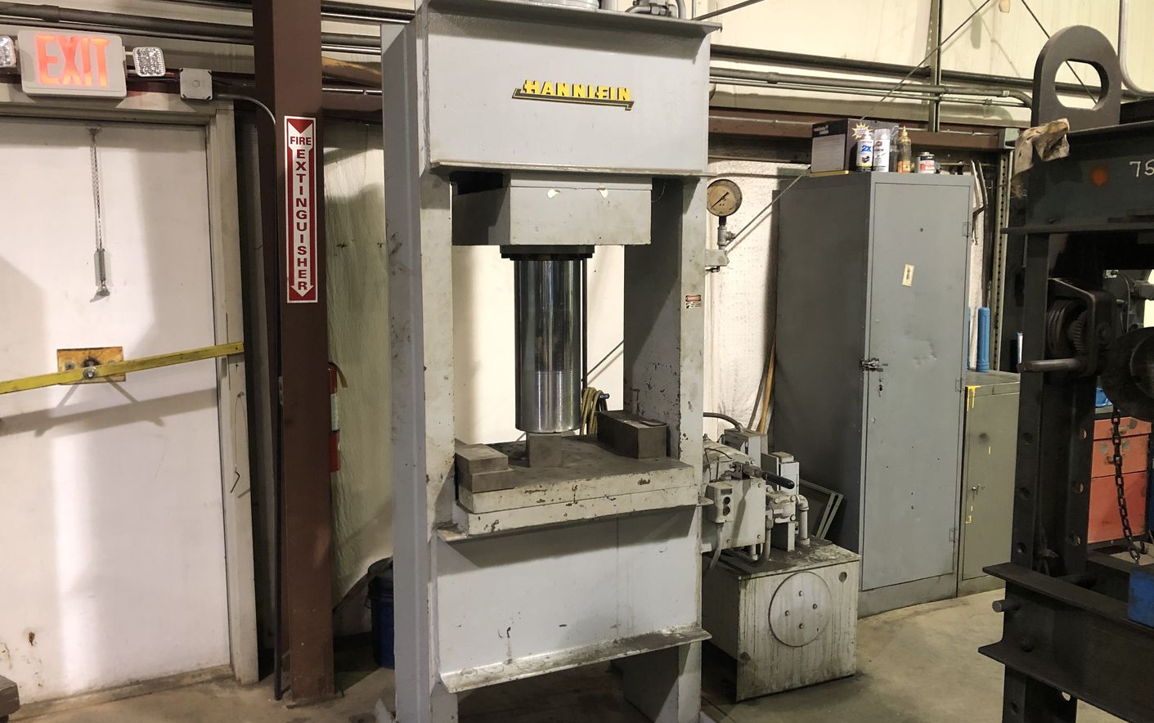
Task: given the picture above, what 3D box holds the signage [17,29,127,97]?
[{"bbox_3d":[-1.690,-0.991,3.125,0.305,0.195,0.050,-3,7,-27],"label":"signage"}]

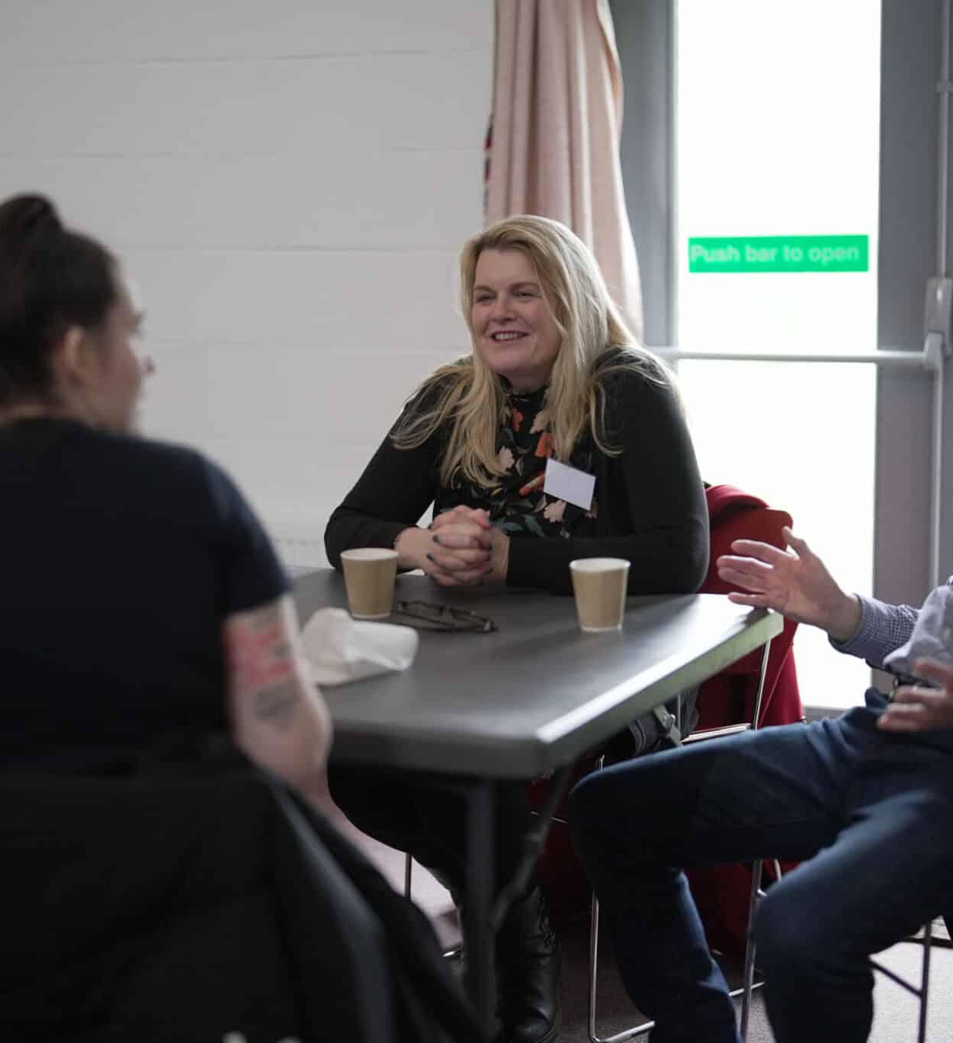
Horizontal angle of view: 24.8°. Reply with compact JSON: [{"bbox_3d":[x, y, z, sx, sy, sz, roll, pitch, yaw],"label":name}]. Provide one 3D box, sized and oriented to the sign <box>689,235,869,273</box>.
[{"bbox_3d":[0.643,-0.572,4.641,0.398,0.077,0.010,3,10,25],"label":"sign"}]

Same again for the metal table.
[{"bbox_3d":[-0.133,0.516,2.937,0.890,0.740,0.870,3,10,26],"label":"metal table"}]

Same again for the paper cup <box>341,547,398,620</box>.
[{"bbox_3d":[-0.149,0.086,3.008,0.081,0.089,0.081,-1,9,0],"label":"paper cup"}]

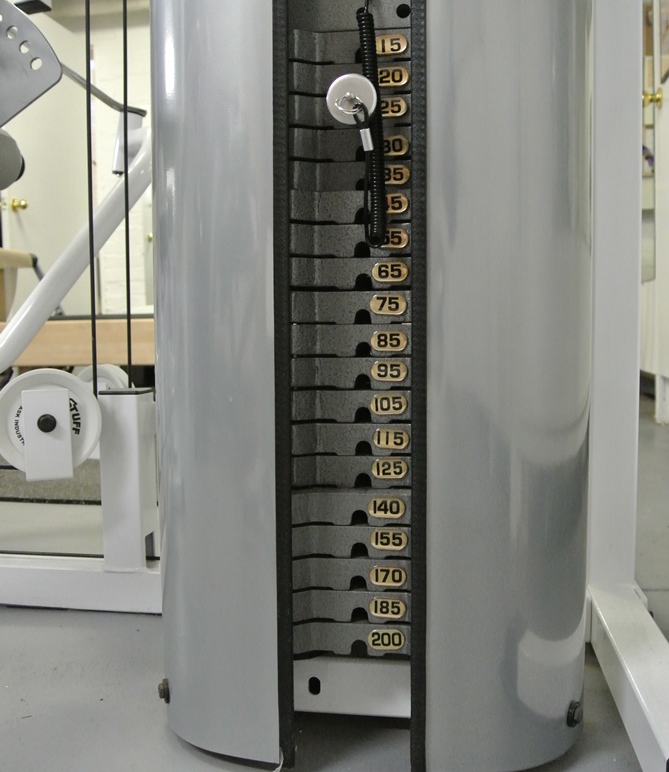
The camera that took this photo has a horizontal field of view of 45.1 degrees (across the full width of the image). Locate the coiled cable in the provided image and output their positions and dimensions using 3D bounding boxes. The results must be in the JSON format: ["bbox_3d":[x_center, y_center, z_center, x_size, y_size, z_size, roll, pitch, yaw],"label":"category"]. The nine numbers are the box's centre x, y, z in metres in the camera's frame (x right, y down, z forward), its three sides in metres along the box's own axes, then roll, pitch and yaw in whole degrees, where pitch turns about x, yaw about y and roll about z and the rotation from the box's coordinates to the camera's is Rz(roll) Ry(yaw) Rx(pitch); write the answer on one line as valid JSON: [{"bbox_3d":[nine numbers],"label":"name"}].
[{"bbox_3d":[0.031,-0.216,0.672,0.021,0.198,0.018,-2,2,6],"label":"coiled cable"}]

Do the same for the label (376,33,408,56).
[{"bbox_3d":[0.045,-0.279,0.660,0.030,0.017,0.003,0,4,7],"label":"label"}]

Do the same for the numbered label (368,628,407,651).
[{"bbox_3d":[0.042,0.205,0.652,0.030,0.017,0.003,0,4,7],"label":"numbered label"}]

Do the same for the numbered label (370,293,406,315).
[{"bbox_3d":[0.046,-0.069,0.689,0.032,0.017,0.003,0,2,5],"label":"numbered label"}]

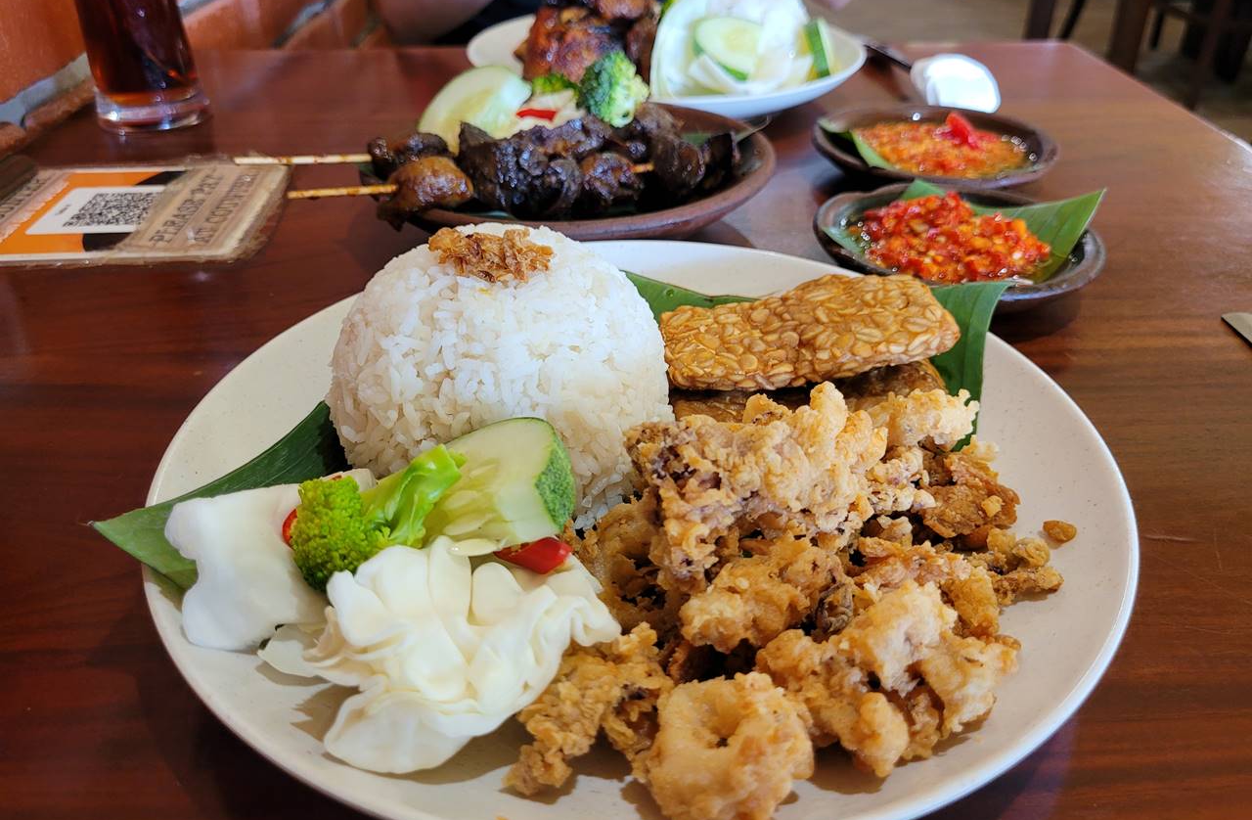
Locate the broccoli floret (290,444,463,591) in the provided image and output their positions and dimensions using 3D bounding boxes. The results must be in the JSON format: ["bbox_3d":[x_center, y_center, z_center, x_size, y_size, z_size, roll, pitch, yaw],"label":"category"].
[{"bbox_3d":[-0.058,0.025,0.222,0.045,0.028,0.031,-32,44,-20],"label":"broccoli floret"}]

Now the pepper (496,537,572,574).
[{"bbox_3d":[-0.022,0.034,0.221,0.019,0.008,0.010,-2,34,-2],"label":"pepper"}]

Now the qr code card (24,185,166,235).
[{"bbox_3d":[-0.265,-0.101,0.473,0.051,0.003,0.062,-4,34,-5],"label":"qr code card"}]

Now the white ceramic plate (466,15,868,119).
[{"bbox_3d":[0.026,-0.237,0.651,0.268,0.028,0.268,0,34,0],"label":"white ceramic plate"}]

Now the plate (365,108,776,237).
[{"bbox_3d":[-0.027,-0.106,0.452,0.189,0.035,0.183,0,34,0],"label":"plate"}]

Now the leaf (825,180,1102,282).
[{"bbox_3d":[0.135,-0.072,0.381,0.090,0.036,0.064,23,40,30],"label":"leaf"}]

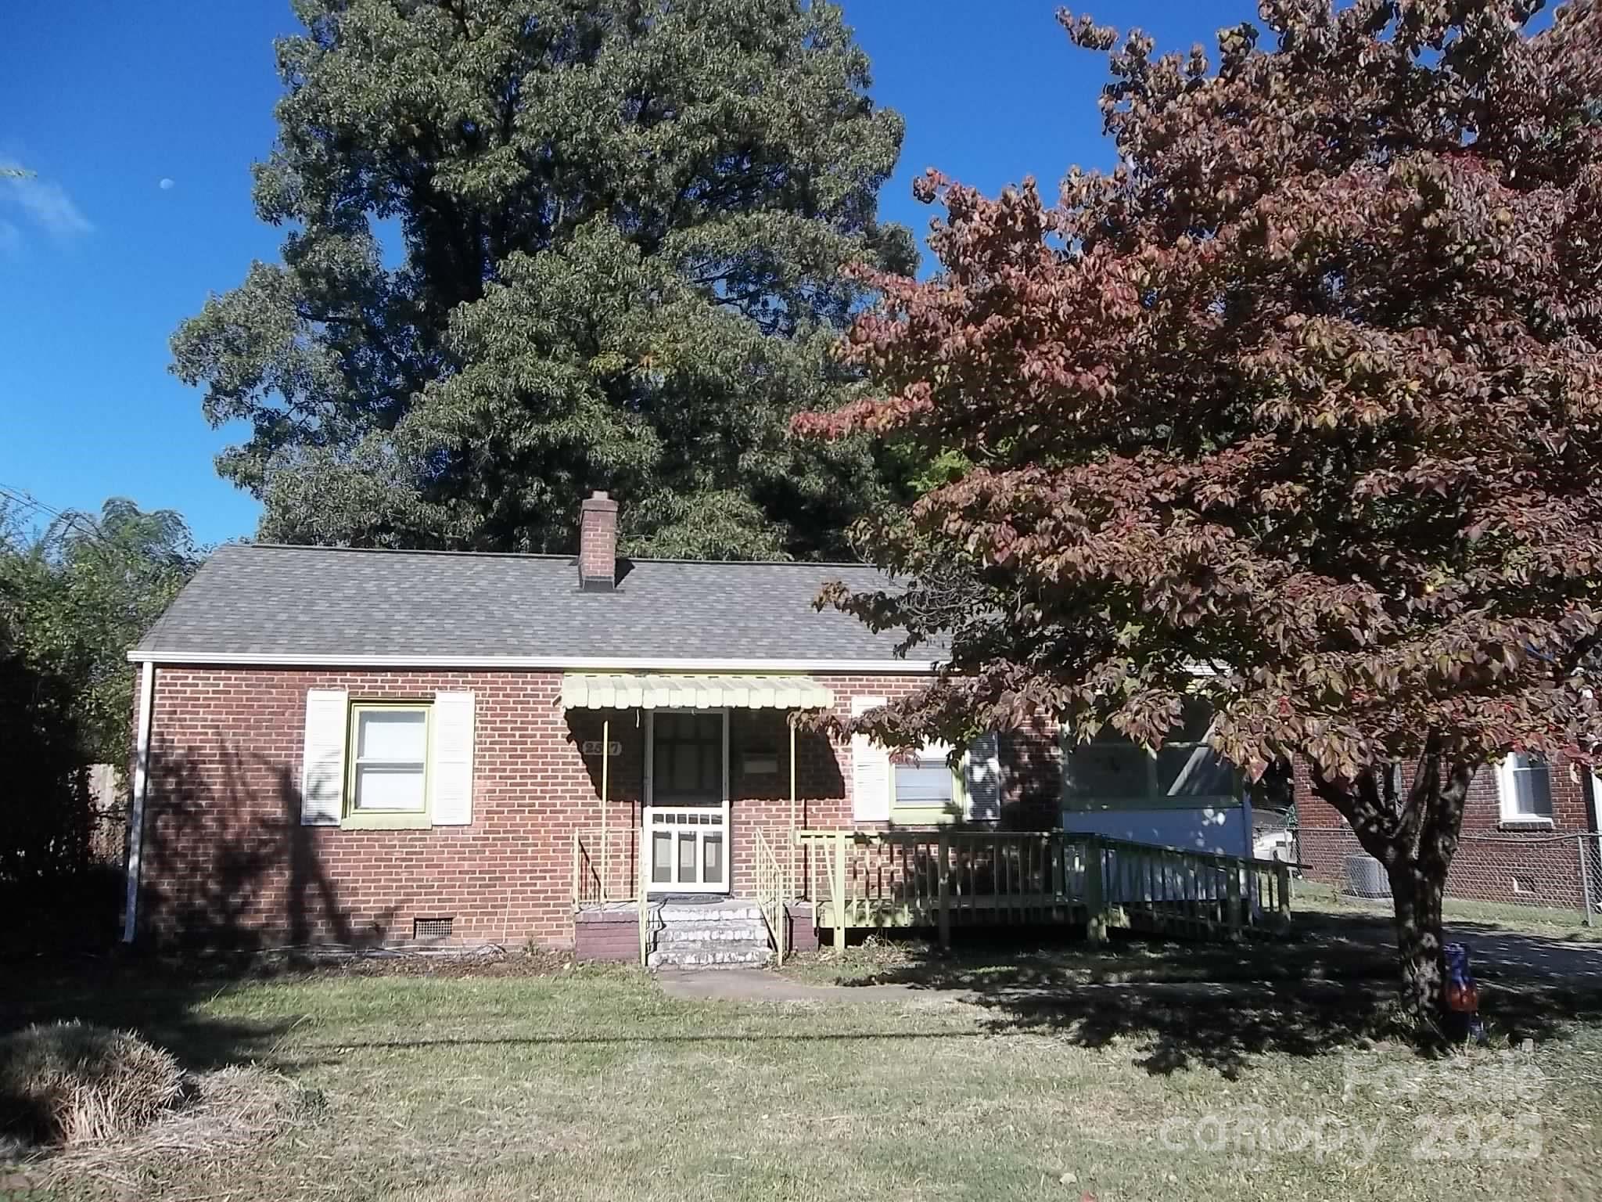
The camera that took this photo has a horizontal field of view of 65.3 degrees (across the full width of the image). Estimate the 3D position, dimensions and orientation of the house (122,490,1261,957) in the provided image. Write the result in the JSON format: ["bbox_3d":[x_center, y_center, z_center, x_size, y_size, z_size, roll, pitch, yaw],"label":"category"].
[{"bbox_3d":[-1.275,1.363,16.599,12.250,5.450,6.700,1,-9,-11],"label":"house"}]

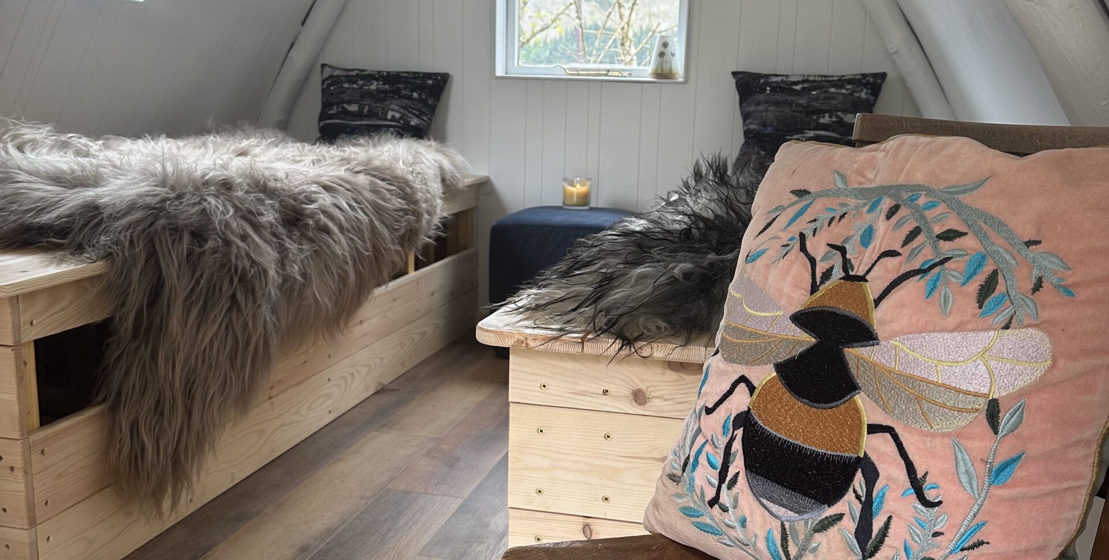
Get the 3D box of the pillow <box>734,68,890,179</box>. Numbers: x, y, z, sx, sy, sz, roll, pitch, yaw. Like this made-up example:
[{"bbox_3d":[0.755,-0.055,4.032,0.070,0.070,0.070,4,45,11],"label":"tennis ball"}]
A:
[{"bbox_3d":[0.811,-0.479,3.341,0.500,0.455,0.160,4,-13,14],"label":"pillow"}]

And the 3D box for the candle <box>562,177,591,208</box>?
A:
[{"bbox_3d":[0.079,-0.296,3.512,0.096,0.099,0.096,4,11,14],"label":"candle"}]

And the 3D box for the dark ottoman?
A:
[{"bbox_3d":[0.085,0.001,3.494,0.497,0.474,0.489,4,11,14],"label":"dark ottoman"}]

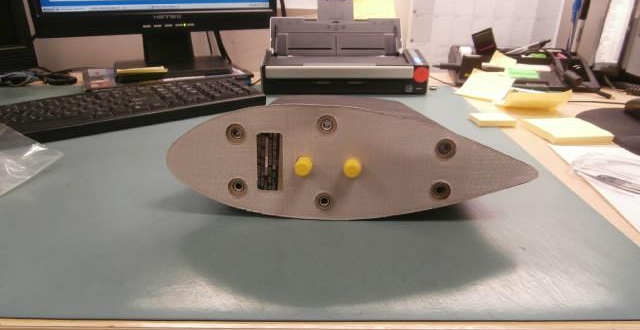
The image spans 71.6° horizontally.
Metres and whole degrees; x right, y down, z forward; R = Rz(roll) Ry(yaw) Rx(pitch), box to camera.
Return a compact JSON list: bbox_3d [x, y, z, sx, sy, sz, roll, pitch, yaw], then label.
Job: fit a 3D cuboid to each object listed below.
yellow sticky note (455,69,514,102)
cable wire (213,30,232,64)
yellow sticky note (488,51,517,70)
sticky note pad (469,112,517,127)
[{"bbox_3d":[0.286,-0.137,0.763,0.078,0.008,0.078,21,52,32],"label":"yellow sticky note"},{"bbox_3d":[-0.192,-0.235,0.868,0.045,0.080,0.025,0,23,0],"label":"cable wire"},{"bbox_3d":[0.354,-0.201,0.860,0.047,0.010,0.052,29,55,22],"label":"yellow sticky note"},{"bbox_3d":[0.240,-0.062,0.616,0.050,0.009,0.037,0,23,-2],"label":"sticky note pad"}]

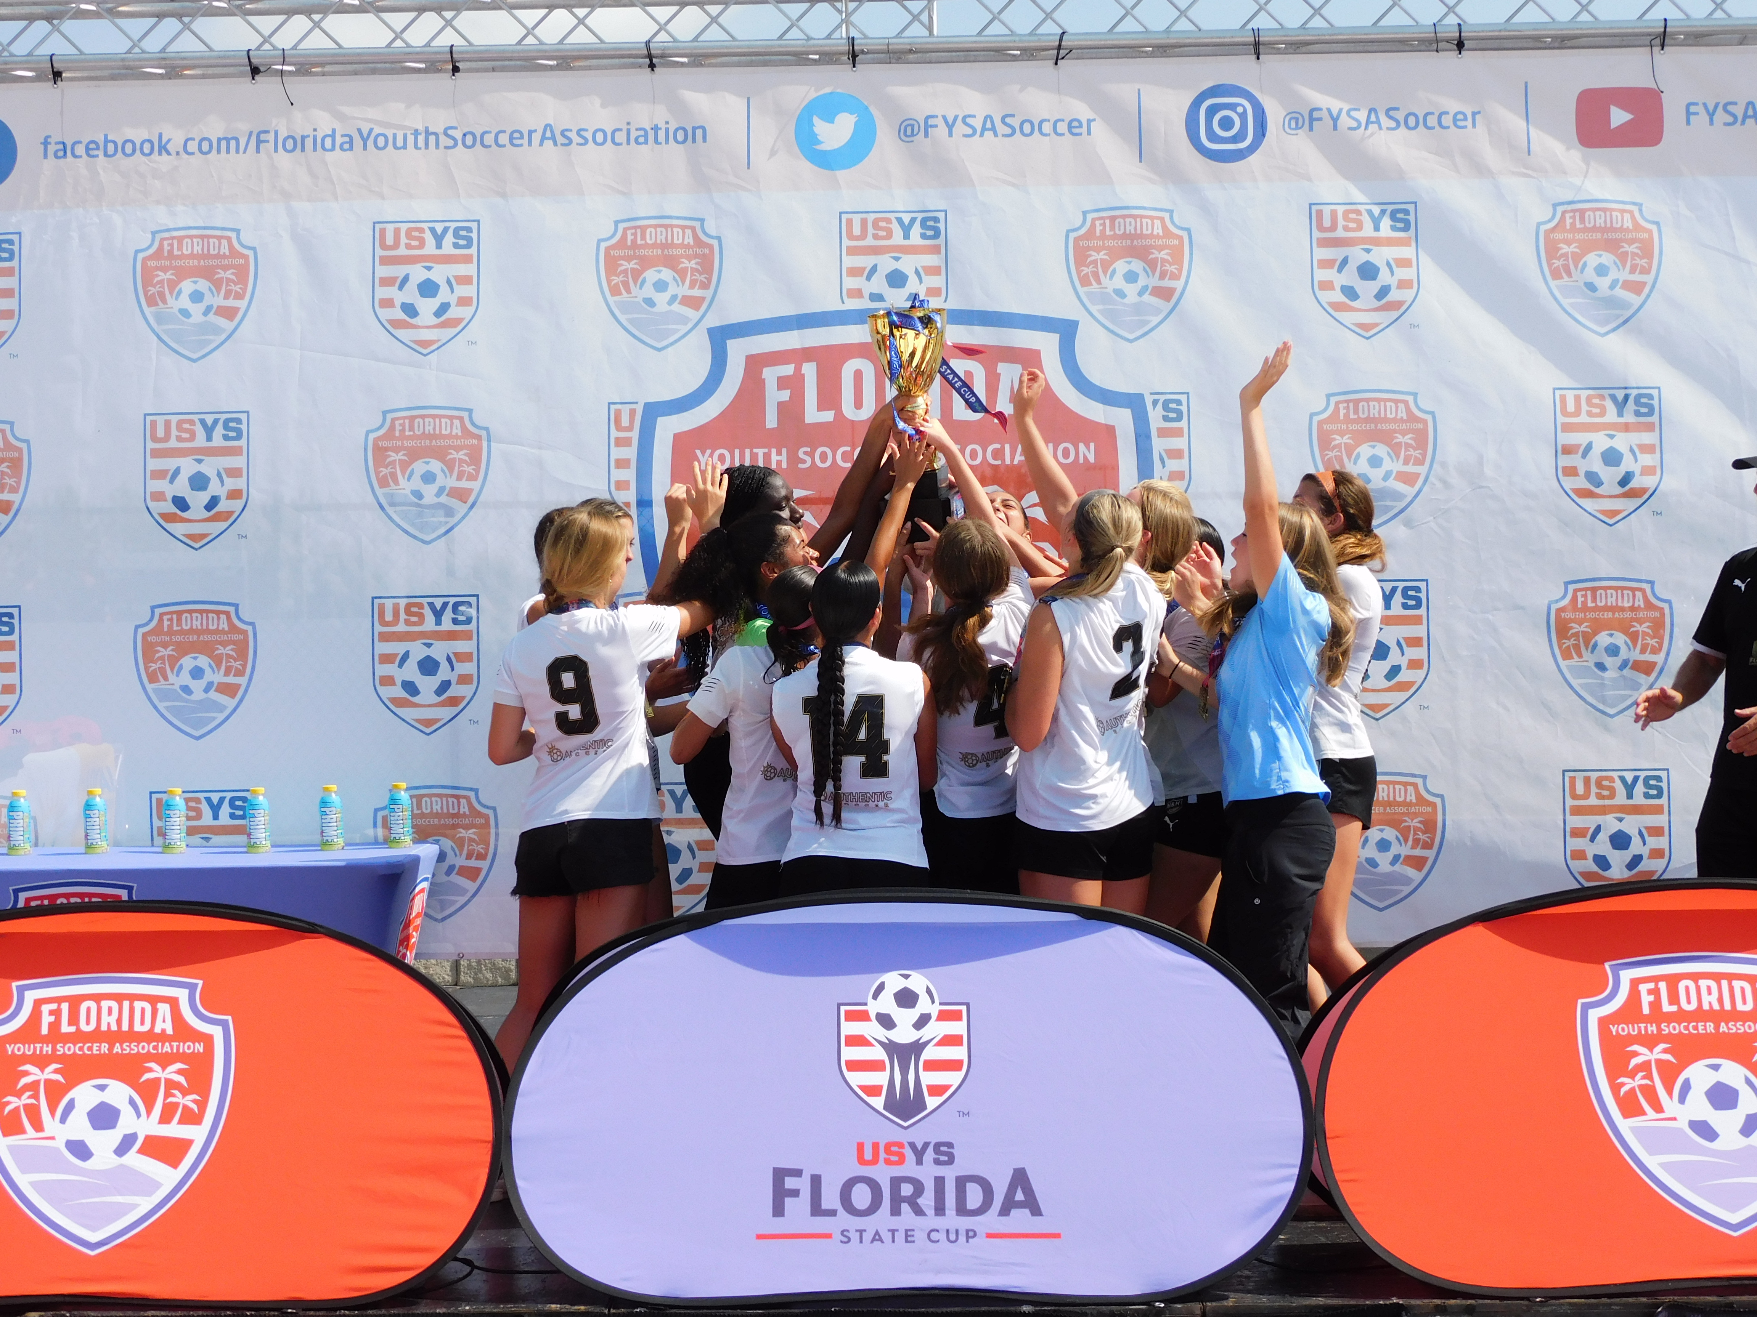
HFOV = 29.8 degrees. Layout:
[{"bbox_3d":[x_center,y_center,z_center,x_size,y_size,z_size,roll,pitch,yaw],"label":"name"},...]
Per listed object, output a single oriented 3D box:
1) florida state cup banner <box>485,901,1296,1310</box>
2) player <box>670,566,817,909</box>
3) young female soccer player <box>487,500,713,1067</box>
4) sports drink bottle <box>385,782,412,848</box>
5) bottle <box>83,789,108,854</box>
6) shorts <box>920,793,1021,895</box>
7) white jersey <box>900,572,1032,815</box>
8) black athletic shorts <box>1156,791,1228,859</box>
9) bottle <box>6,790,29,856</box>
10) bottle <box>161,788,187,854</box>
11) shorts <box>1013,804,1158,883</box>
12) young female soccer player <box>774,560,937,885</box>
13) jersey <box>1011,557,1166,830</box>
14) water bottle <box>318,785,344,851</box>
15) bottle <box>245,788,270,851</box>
[{"bbox_3d":[0.060,0.919,7.089,1.680,0.820,0.500,-1,2,2],"label":"florida state cup banner"},{"bbox_3d":[-0.224,0.551,8.227,0.480,1.564,0.380,0,2,18],"label":"player"},{"bbox_3d":[-0.673,0.473,8.230,0.550,1.735,0.450,0,2,27],"label":"young female soccer player"},{"bbox_3d":[-1.442,0.470,9.920,0.072,0.200,0.072,-1,2,4],"label":"sports drink bottle"},{"bbox_3d":[-2.338,0.486,9.850,0.072,0.200,0.072,-1,2,3],"label":"bottle"},{"bbox_3d":[0.267,0.485,8.600,0.360,0.330,0.270,-1,2,-12],"label":"shorts"},{"bbox_3d":[0.228,0.083,8.480,0.370,0.640,0.280,-1,2,-18],"label":"white jersey"},{"bbox_3d":[0.801,0.394,8.500,0.270,0.260,0.340,-1,2,-3],"label":"black athletic shorts"},{"bbox_3d":[-2.479,0.474,9.520,0.069,0.187,0.069,-1,2,6],"label":"bottle"},{"bbox_3d":[-2.026,0.470,9.500,0.069,0.187,0.069,-1,2,6],"label":"bottle"},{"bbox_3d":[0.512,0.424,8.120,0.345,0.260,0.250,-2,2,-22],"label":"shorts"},{"bbox_3d":[-0.049,0.549,8.027,0.470,1.575,0.370,-1,2,3],"label":"young female soccer player"},{"bbox_3d":[0.529,0.095,8.170,0.410,0.660,0.280,4,0,-33],"label":"jersey"},{"bbox_3d":[-1.571,0.460,9.480,0.069,0.187,0.069,-1,2,6],"label":"water bottle"},{"bbox_3d":[-1.784,0.467,9.490,0.069,0.187,0.069,-1,2,6],"label":"bottle"}]

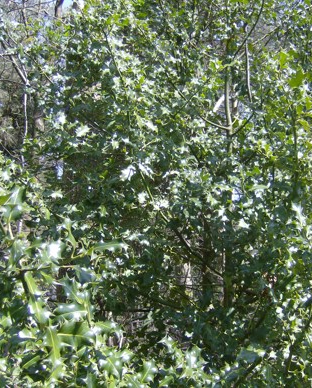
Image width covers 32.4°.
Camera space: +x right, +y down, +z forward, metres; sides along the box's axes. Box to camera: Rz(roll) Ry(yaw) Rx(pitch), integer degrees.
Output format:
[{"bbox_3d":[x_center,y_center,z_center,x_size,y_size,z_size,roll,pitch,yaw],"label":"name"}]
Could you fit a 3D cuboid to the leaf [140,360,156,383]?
[{"bbox_3d":[-0.019,0.463,1.400,0.040,0.060,0.015,25,-15,5],"label":"leaf"}]

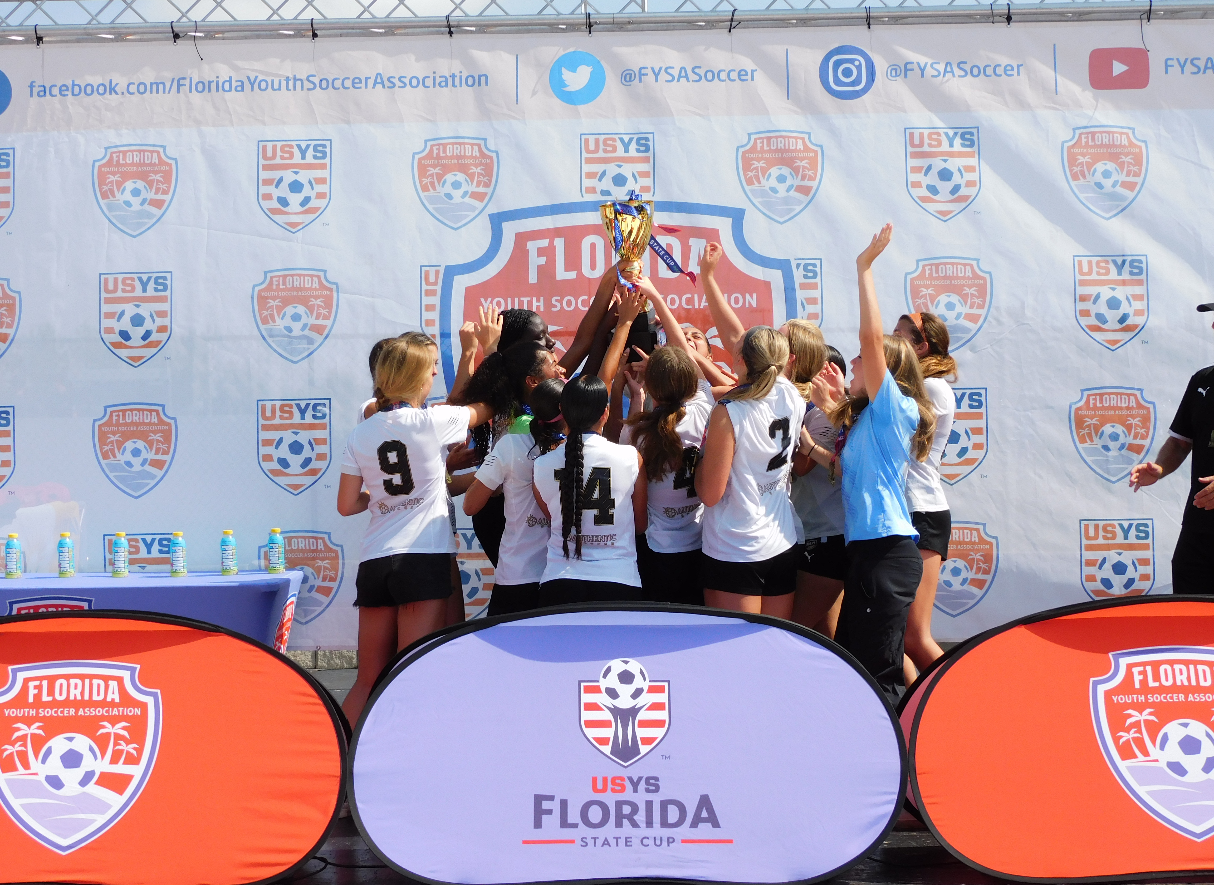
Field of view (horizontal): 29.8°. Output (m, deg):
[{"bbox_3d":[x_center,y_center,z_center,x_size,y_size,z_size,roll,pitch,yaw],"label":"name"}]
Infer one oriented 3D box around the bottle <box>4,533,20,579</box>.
[{"bbox_3d":[-2.479,0.474,9.520,0.069,0.187,0.069,-1,2,6],"label":"bottle"}]

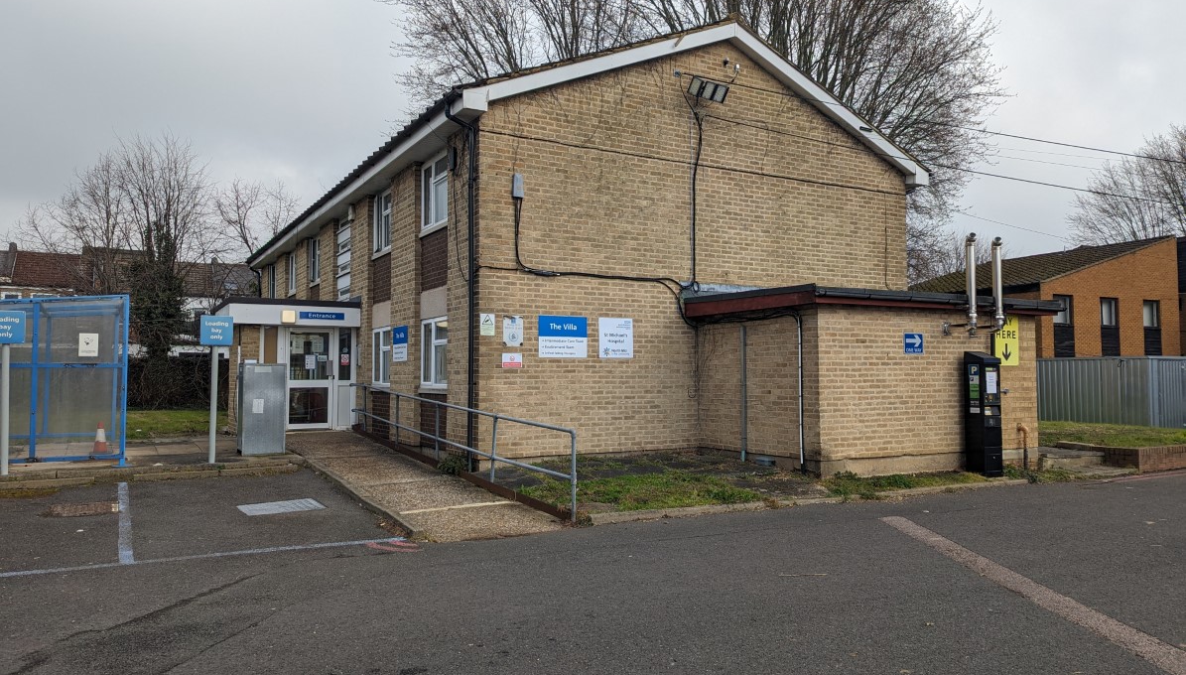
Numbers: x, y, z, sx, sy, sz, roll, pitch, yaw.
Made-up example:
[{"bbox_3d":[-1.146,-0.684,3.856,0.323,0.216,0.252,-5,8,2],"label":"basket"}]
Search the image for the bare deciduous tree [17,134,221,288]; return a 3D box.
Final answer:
[{"bbox_3d":[-16.417,-2.274,28.500,7.100,9.500,6.400,1,-3,-30],"label":"bare deciduous tree"}]

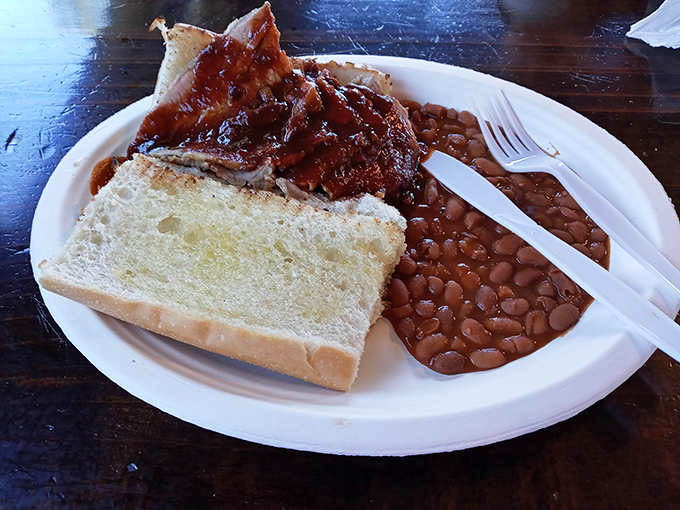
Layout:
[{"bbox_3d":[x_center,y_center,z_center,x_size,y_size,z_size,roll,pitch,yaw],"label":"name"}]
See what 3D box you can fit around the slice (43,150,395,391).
[{"bbox_3d":[-0.052,0.003,0.263,0.148,0.027,0.081,14,54,10],"label":"slice"}]

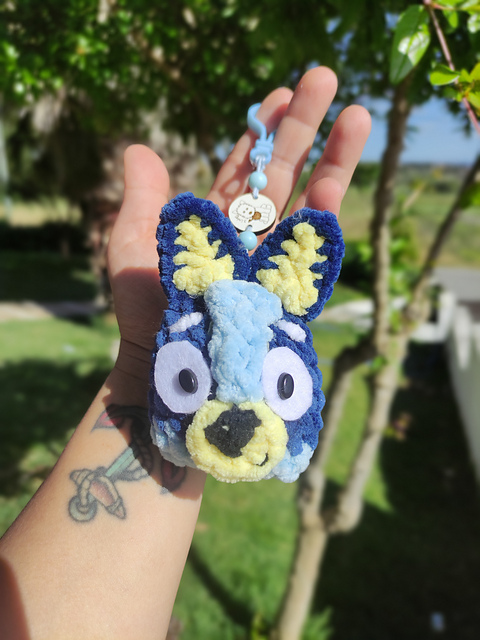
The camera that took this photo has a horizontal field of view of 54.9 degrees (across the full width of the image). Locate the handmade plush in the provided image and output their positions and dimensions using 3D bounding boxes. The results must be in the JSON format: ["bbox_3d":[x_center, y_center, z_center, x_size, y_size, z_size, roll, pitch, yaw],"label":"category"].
[{"bbox_3d":[0.004,0.004,0.198,0.080,0.117,0.045,3,-7,2],"label":"handmade plush"}]

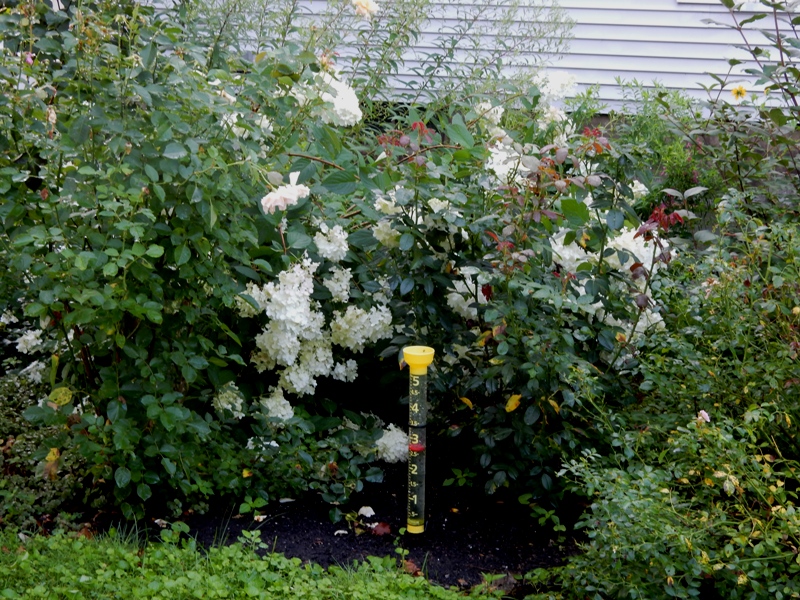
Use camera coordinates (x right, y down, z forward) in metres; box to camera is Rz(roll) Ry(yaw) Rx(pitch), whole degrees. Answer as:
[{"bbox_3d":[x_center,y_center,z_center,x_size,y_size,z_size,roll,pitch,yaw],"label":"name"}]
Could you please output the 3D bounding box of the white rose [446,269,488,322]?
[{"bbox_3d":[0.194,-0.013,4.050,0.129,0.136,0.110,2,14,3],"label":"white rose"}]

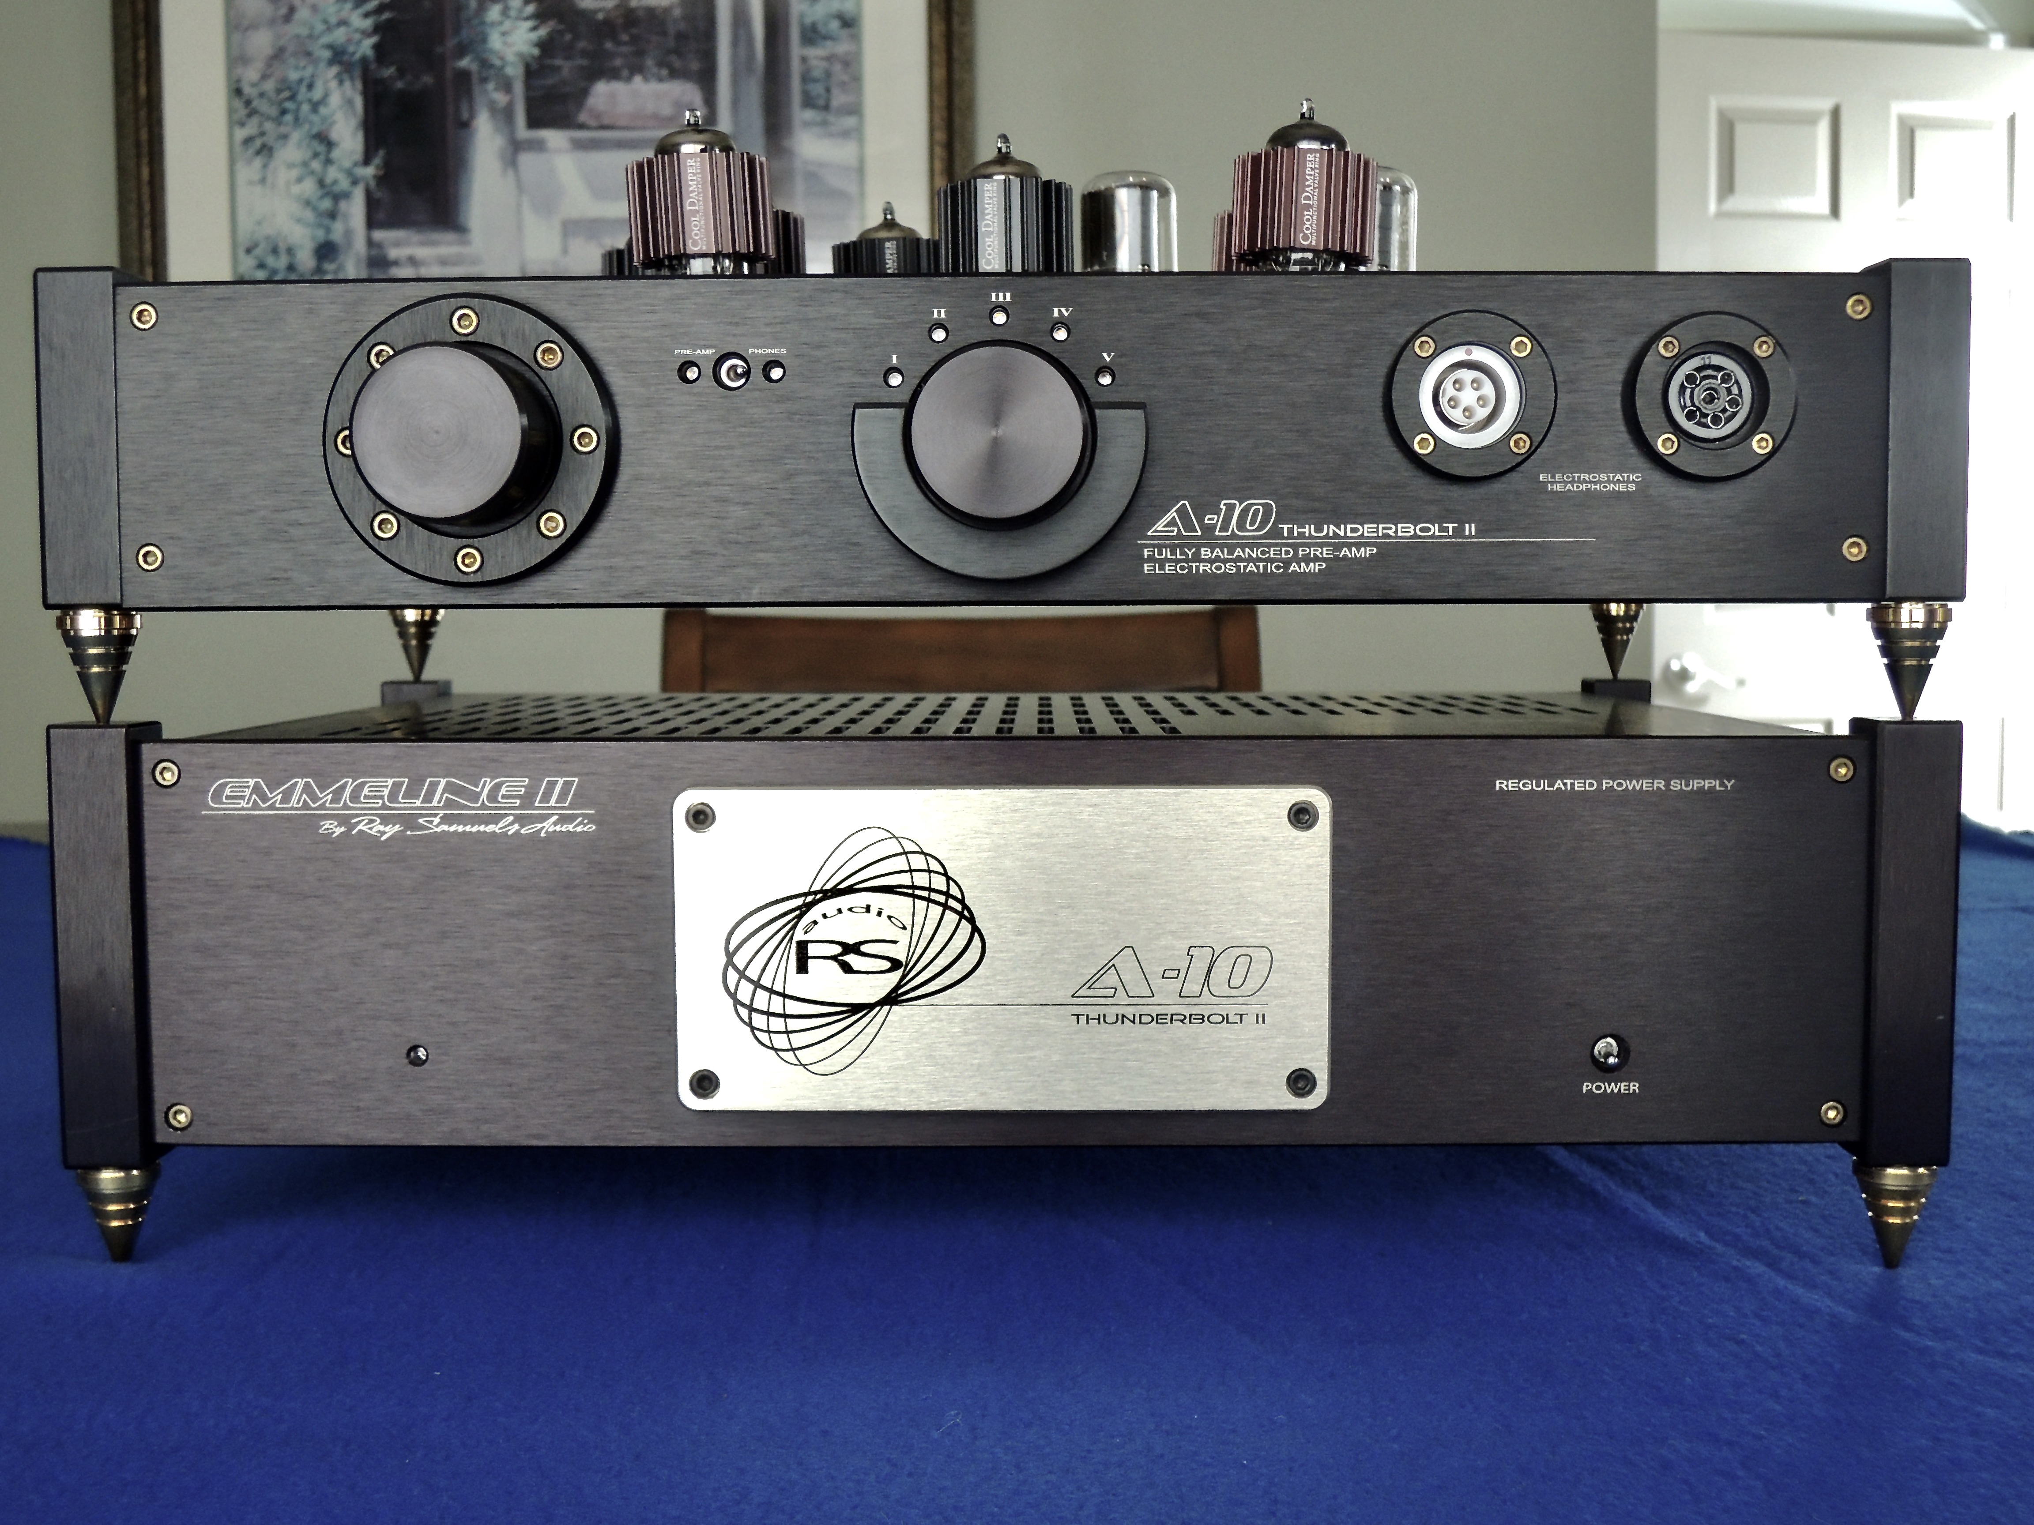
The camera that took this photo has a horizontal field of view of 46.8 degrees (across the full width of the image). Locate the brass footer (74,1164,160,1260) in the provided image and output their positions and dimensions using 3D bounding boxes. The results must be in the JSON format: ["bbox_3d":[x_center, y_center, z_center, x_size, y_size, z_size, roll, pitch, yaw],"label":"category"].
[{"bbox_3d":[-0.218,0.110,0.571,0.021,0.028,0.021,0,4,1],"label":"brass footer"}]

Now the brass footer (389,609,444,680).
[{"bbox_3d":[-0.215,-0.043,0.845,0.021,0.028,0.021,0,4,1],"label":"brass footer"}]

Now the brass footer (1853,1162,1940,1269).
[{"bbox_3d":[0.212,0.108,0.567,0.021,0.028,0.021,0,4,1],"label":"brass footer"}]

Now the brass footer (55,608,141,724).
[{"bbox_3d":[-0.218,-0.023,0.561,0.021,0.028,0.021,0,4,1],"label":"brass footer"}]

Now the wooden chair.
[{"bbox_3d":[-0.042,0.357,1.522,0.465,0.910,0.540,0,4,1],"label":"wooden chair"}]

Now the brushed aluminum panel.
[{"bbox_3d":[-0.004,0.044,0.560,0.156,0.077,0.006,0,4,1],"label":"brushed aluminum panel"}]

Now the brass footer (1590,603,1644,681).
[{"bbox_3d":[0.214,-0.044,0.840,0.021,0.028,0.021,0,4,1],"label":"brass footer"}]

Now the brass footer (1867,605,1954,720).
[{"bbox_3d":[0.211,-0.024,0.557,0.021,0.028,0.021,0,4,1],"label":"brass footer"}]

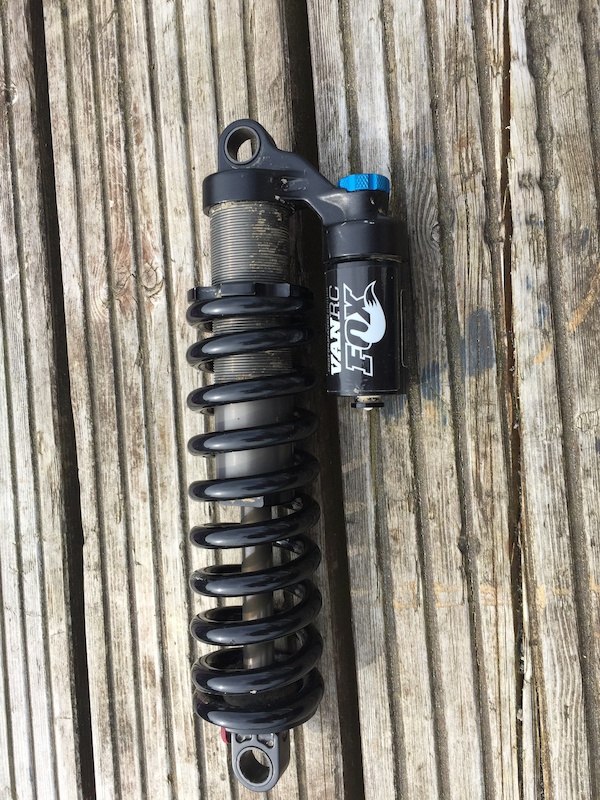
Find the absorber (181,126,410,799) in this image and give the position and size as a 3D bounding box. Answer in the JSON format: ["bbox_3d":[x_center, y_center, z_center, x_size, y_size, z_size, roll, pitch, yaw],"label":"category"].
[{"bbox_3d":[-0.001,0.019,0.260,0.088,0.051,0.261,-2,88,19],"label":"absorber"}]

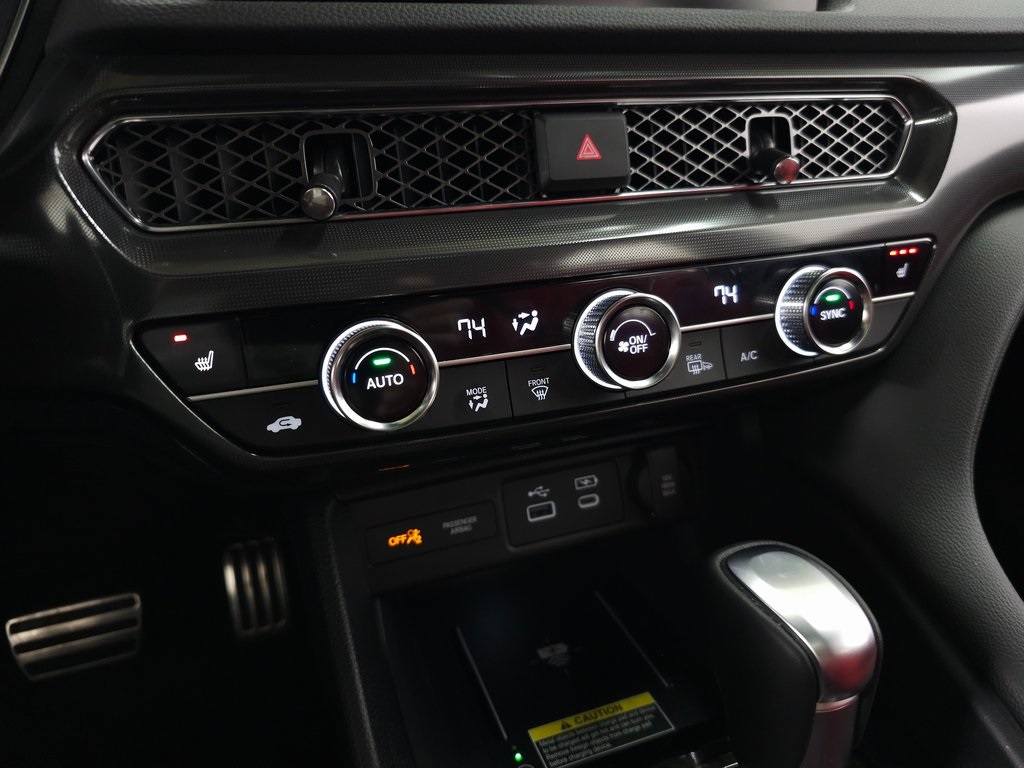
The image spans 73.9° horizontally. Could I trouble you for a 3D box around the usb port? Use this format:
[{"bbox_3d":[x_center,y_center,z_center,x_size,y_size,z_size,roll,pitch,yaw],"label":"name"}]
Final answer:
[{"bbox_3d":[0.015,0.067,0.360,0.015,0.008,0.006,-9,1,-19],"label":"usb port"}]

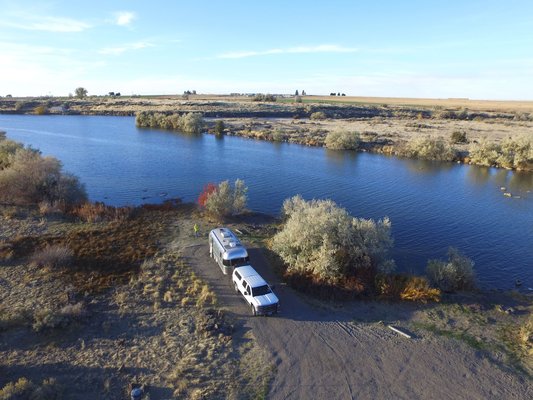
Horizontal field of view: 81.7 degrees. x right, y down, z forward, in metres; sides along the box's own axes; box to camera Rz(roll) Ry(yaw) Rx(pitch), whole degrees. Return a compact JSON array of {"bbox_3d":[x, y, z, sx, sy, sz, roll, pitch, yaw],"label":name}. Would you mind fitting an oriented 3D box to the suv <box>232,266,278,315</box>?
[{"bbox_3d":[-1.025,8.138,27.943,2.060,1.920,5.839,-9,20,-25],"label":"suv"}]

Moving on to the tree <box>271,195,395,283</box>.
[{"bbox_3d":[6.852,3.686,33.016,13.086,8.225,9.160,4,19,12],"label":"tree"}]

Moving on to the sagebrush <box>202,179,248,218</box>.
[{"bbox_3d":[-6.565,-0.431,49.460,7.357,5.823,6.253,-2,18,-8],"label":"sagebrush"}]

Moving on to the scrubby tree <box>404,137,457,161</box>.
[{"bbox_3d":[54.572,-17.646,103.502,16.205,6.926,11.343,9,20,26],"label":"scrubby tree"}]

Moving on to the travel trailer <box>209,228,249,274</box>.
[{"bbox_3d":[-4.104,5.651,33.901,2.550,2.940,7.267,-7,19,-21],"label":"travel trailer"}]

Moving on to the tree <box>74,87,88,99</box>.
[{"bbox_3d":[-212.118,-123.258,353.148,12.500,12.800,12.000,-10,21,-28],"label":"tree"}]

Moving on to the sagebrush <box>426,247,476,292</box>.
[{"bbox_3d":[18.675,6.780,31.147,4.361,4.108,3.707,12,22,32],"label":"sagebrush"}]

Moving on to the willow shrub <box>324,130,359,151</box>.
[{"bbox_3d":[30.254,-23.992,122.782,13.986,6.994,11.888,4,19,13],"label":"willow shrub"}]

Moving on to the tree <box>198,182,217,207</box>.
[{"bbox_3d":[-9.726,-0.627,52.021,3.491,4.601,3.142,-3,18,-11],"label":"tree"}]

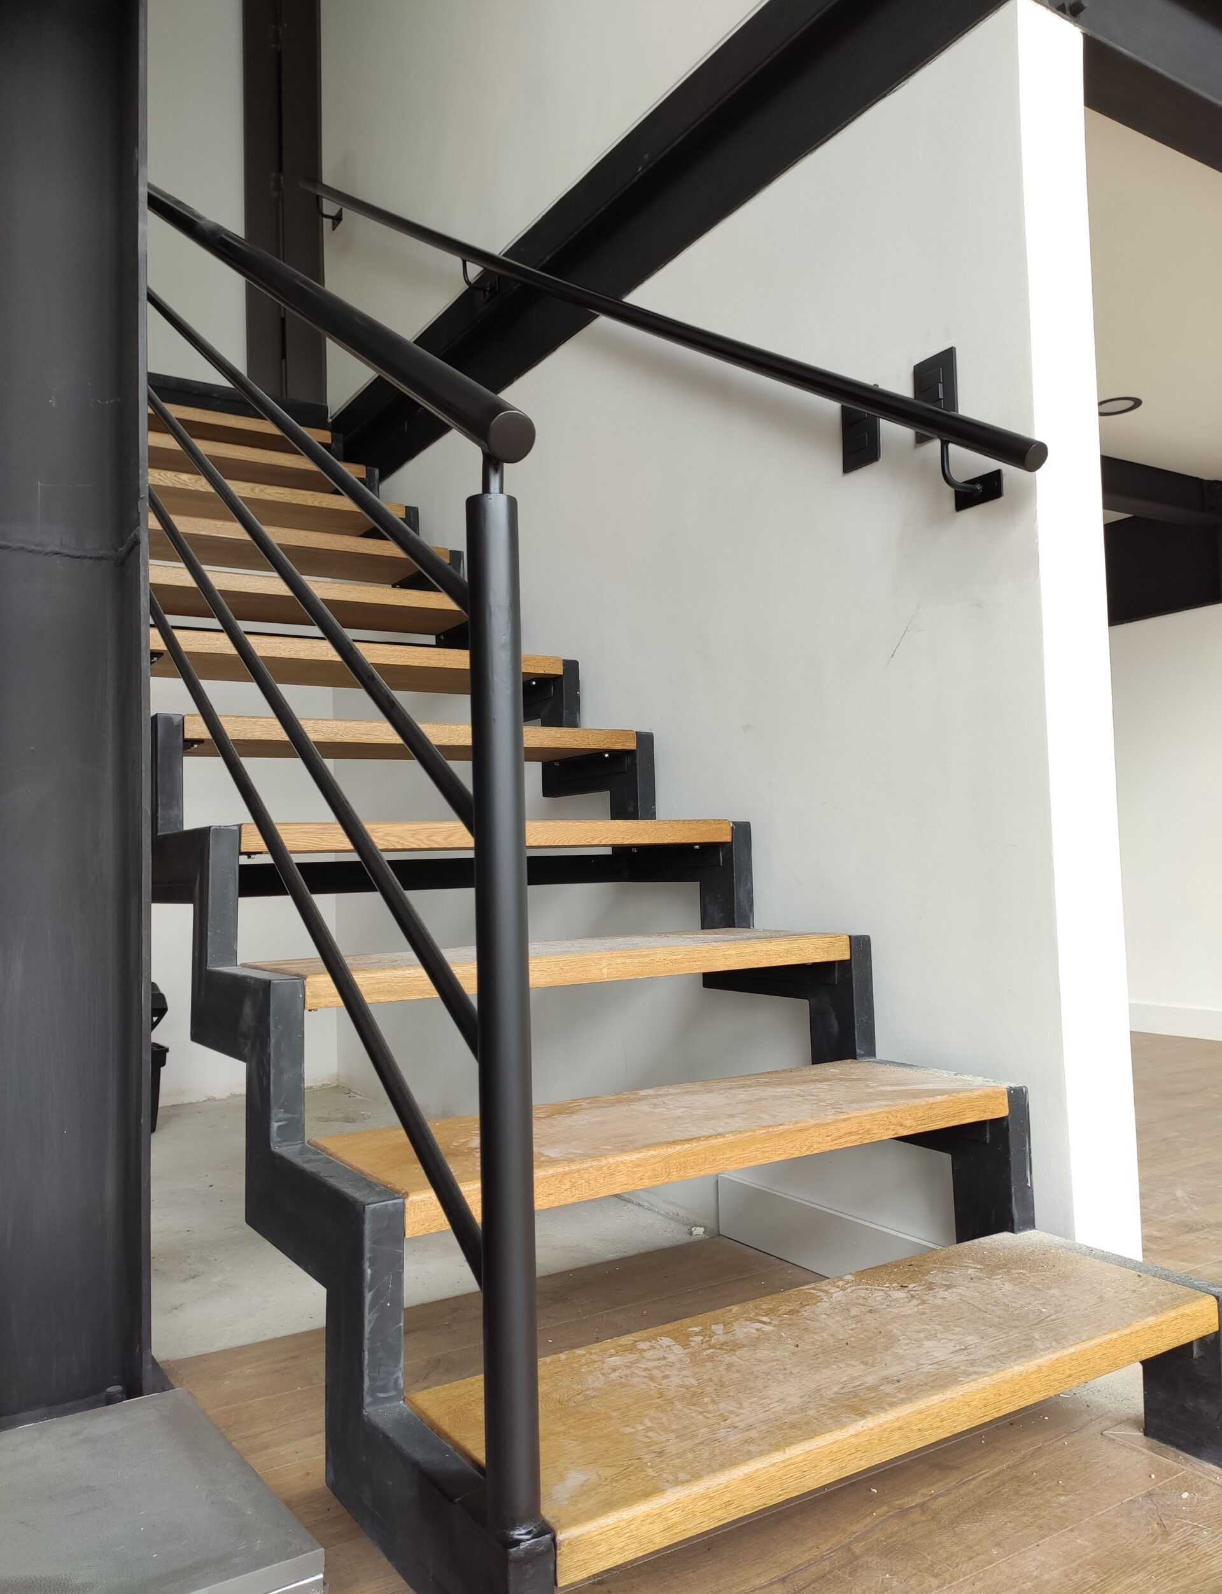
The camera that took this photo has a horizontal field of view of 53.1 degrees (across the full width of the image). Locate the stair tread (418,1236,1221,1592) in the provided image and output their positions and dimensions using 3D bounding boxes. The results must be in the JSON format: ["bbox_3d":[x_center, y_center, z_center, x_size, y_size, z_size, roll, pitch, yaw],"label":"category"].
[{"bbox_3d":[0.242,0.578,1.255,0.841,0.038,0.284,0,-4,-32],"label":"stair tread"}]

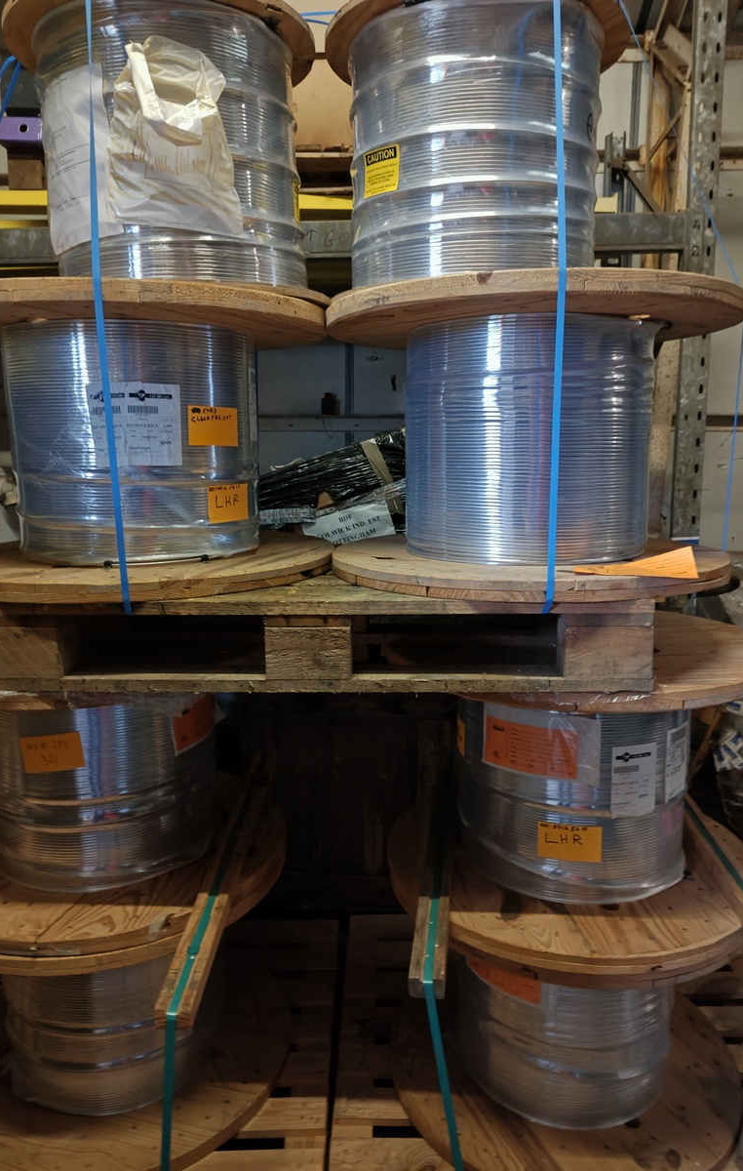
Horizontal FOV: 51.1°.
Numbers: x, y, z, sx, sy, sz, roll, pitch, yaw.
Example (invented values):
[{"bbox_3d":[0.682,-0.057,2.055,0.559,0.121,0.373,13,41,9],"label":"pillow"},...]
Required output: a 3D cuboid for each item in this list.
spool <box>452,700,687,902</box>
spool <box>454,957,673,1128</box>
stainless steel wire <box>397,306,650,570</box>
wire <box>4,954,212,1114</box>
[{"bbox_3d":[0.462,0.386,1.822,0.519,0.465,0.519,-1,10,0],"label":"spool"},{"bbox_3d":[0.461,0.909,1.896,0.511,0.469,0.511,-1,10,0],"label":"spool"},{"bbox_3d":[0.333,-0.307,1.686,0.512,0.470,0.512,-1,10,0],"label":"stainless steel wire"},{"bbox_3d":[-0.640,0.913,1.941,0.506,0.471,0.506,-1,10,0],"label":"wire"}]

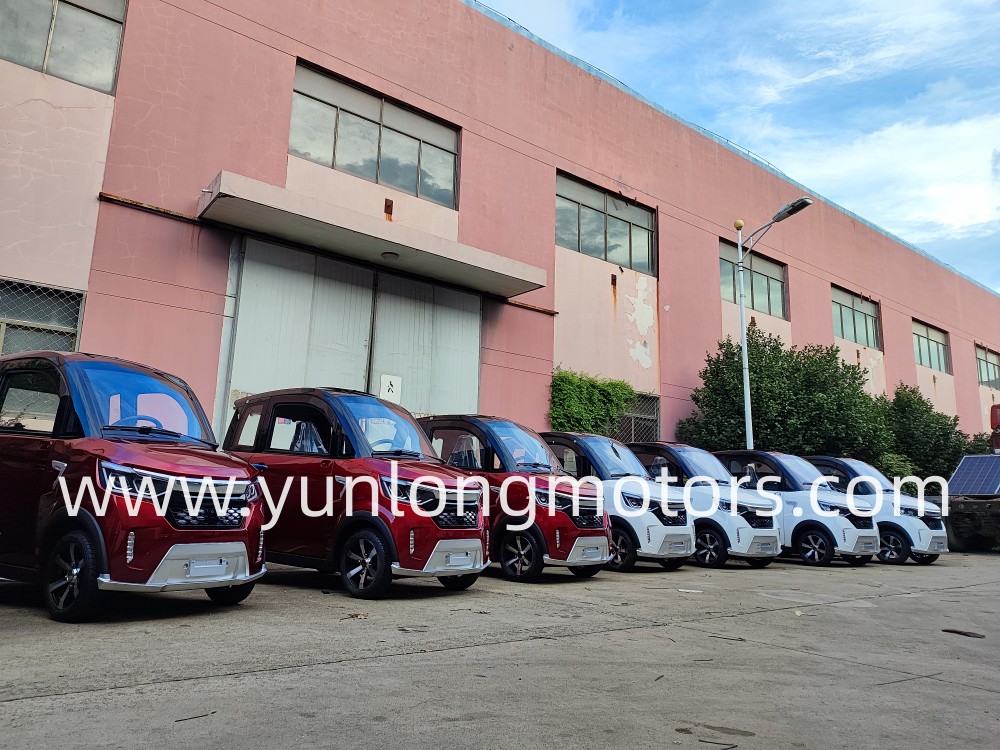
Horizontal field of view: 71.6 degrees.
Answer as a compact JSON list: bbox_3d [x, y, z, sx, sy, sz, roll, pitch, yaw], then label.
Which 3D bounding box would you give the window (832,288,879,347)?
[{"bbox_3d":[12.080,-1.873,23.564,3.410,1.810,0.200,10,-14,-36],"label":"window"}]

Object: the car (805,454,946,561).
[{"bbox_3d":[5.860,2.241,11.645,1.160,1.700,2.860,9,-14,-33],"label":"car"}]

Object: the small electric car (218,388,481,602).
[{"bbox_3d":[-1.357,1.019,6.256,2.860,1.700,1.160,-8,-15,39],"label":"small electric car"}]

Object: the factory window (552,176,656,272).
[{"bbox_3d":[2.520,-3.507,16.448,3.410,1.810,0.200,10,-14,-36],"label":"factory window"}]

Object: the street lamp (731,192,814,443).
[{"bbox_3d":[5.869,-0.046,14.482,0.320,7.300,1.850,10,-14,-36],"label":"street lamp"}]

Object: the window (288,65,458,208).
[{"bbox_3d":[-2.230,-4.329,12.914,3.440,1.810,0.200,10,-14,-36],"label":"window"}]

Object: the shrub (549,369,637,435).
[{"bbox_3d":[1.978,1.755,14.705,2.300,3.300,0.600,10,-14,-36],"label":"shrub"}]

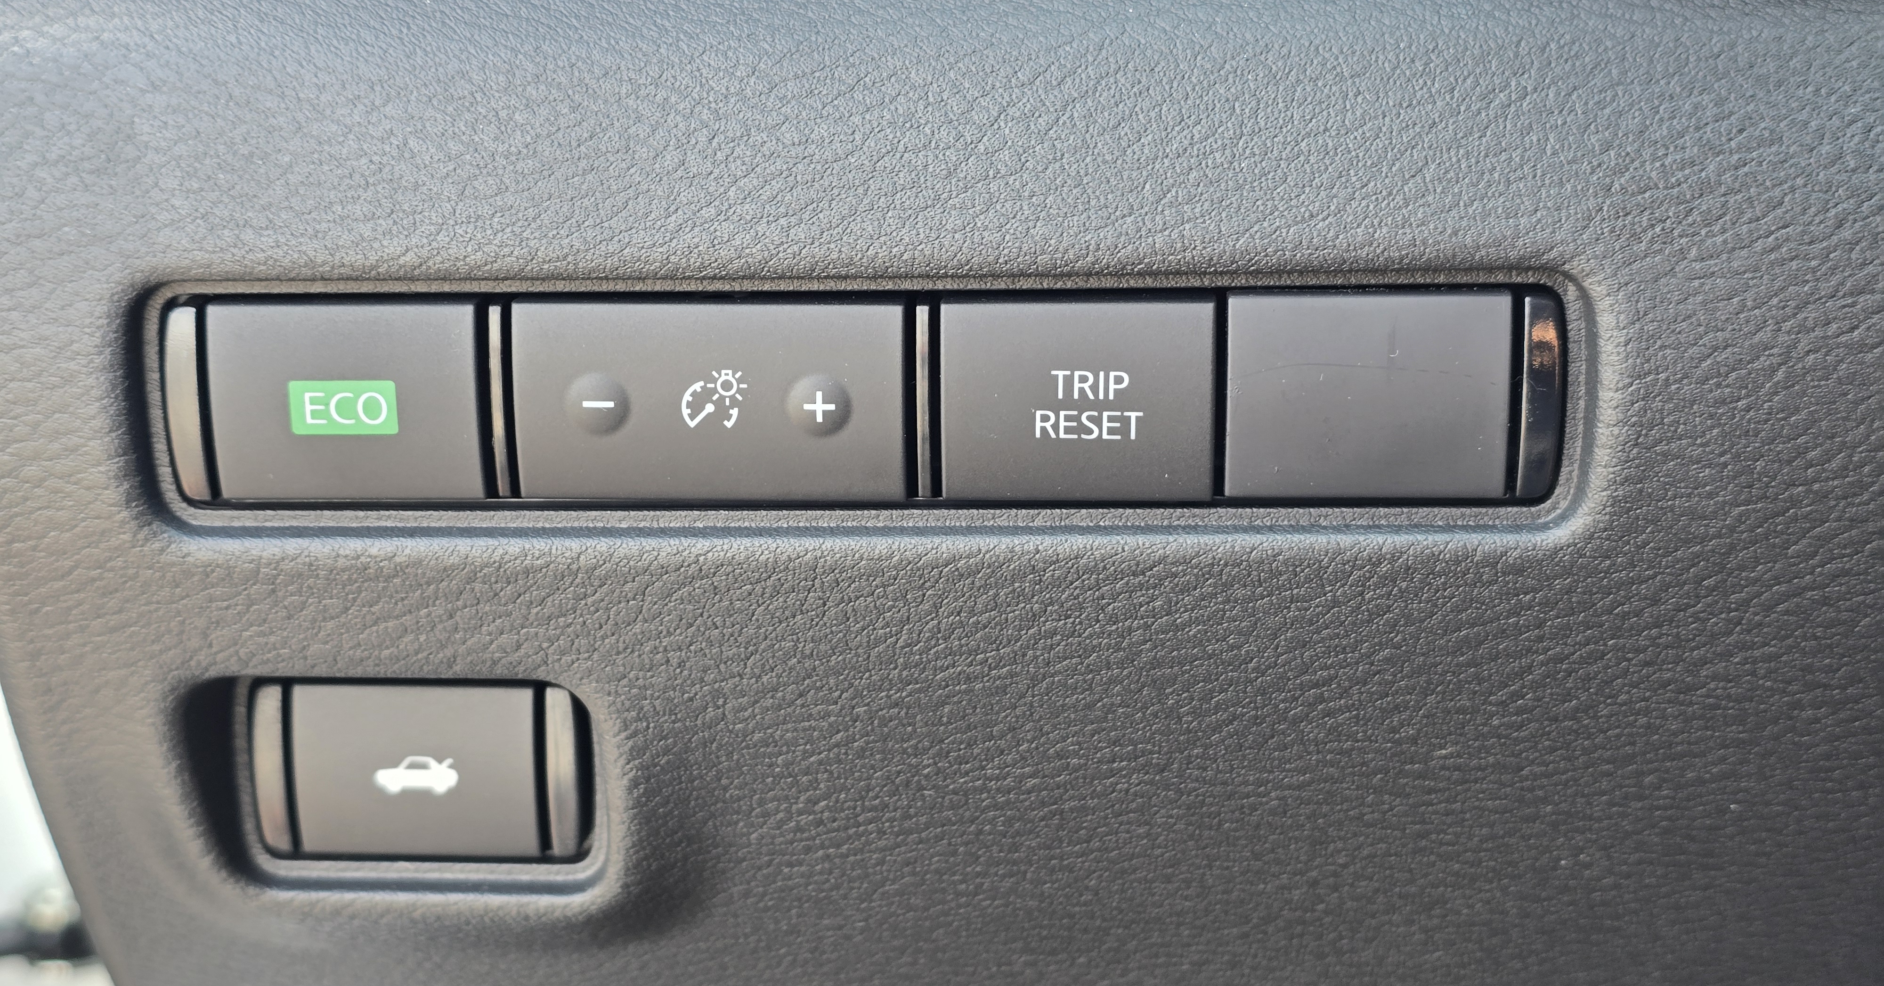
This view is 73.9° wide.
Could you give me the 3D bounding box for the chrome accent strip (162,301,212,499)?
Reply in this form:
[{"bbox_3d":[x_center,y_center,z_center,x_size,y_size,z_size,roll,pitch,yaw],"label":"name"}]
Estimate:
[{"bbox_3d":[-0.091,-0.011,0.151,0.004,0.024,0.004,0,6,2],"label":"chrome accent strip"}]

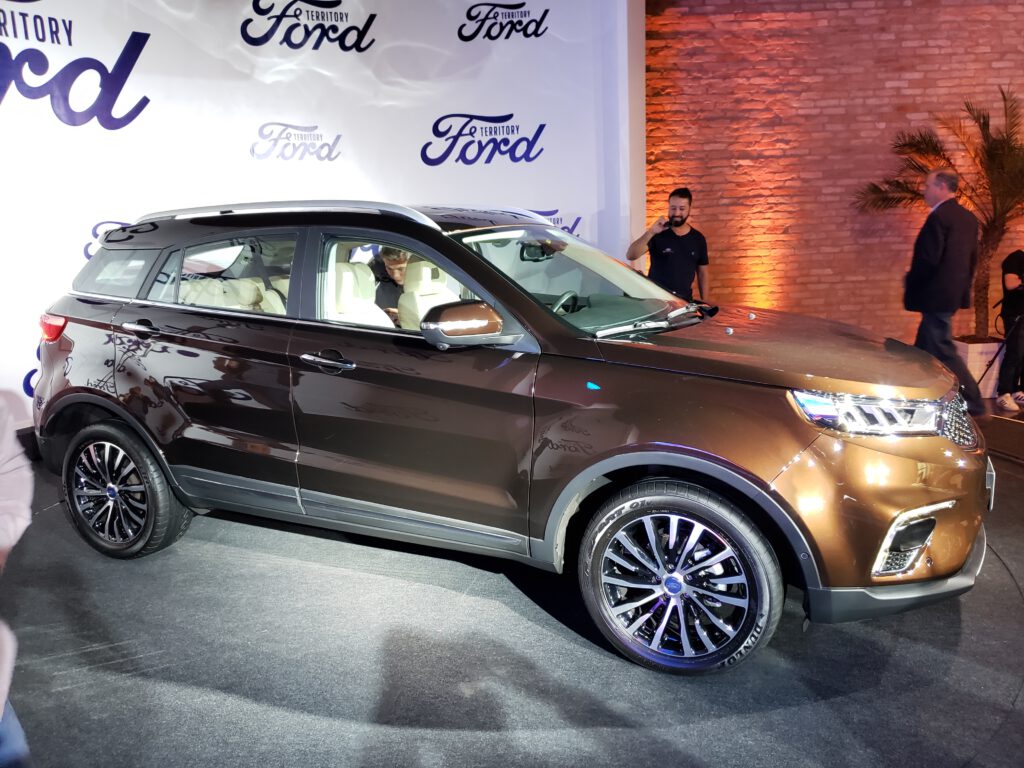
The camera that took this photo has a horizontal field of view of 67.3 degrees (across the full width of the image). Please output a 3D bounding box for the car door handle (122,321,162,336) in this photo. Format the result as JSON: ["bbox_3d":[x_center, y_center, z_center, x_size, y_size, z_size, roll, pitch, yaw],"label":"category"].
[{"bbox_3d":[-1.620,-0.241,3.365,0.230,0.050,0.055,4,13,24],"label":"car door handle"}]

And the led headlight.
[{"bbox_3d":[1.115,0.096,2.415,0.450,0.190,0.420,4,13,24],"label":"led headlight"}]

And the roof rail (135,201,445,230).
[{"bbox_3d":[-1.031,-0.723,3.341,1.680,0.140,0.080,4,13,24],"label":"roof rail"}]

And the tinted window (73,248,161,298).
[{"bbox_3d":[-1.879,-0.526,3.631,0.588,0.257,0.060,5,-12,30],"label":"tinted window"}]

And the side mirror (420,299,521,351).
[{"bbox_3d":[-0.146,-0.193,2.610,0.230,0.180,0.260,4,13,24],"label":"side mirror"}]

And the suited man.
[{"bbox_3d":[3.083,-0.625,5.562,0.580,1.816,0.500,2,13,19],"label":"suited man"}]

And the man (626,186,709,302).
[{"bbox_3d":[1.090,-0.478,5.383,0.560,1.728,0.360,0,12,7],"label":"man"}]

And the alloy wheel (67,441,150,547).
[{"bbox_3d":[-1.900,0.508,3.770,0.500,0.500,0.180,4,13,24],"label":"alloy wheel"}]

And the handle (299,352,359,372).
[{"bbox_3d":[-0.710,-0.085,2.958,0.250,0.050,0.055,4,13,24],"label":"handle"}]

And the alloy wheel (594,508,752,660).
[{"bbox_3d":[0.575,0.665,2.662,0.500,0.500,0.180,4,13,24],"label":"alloy wheel"}]

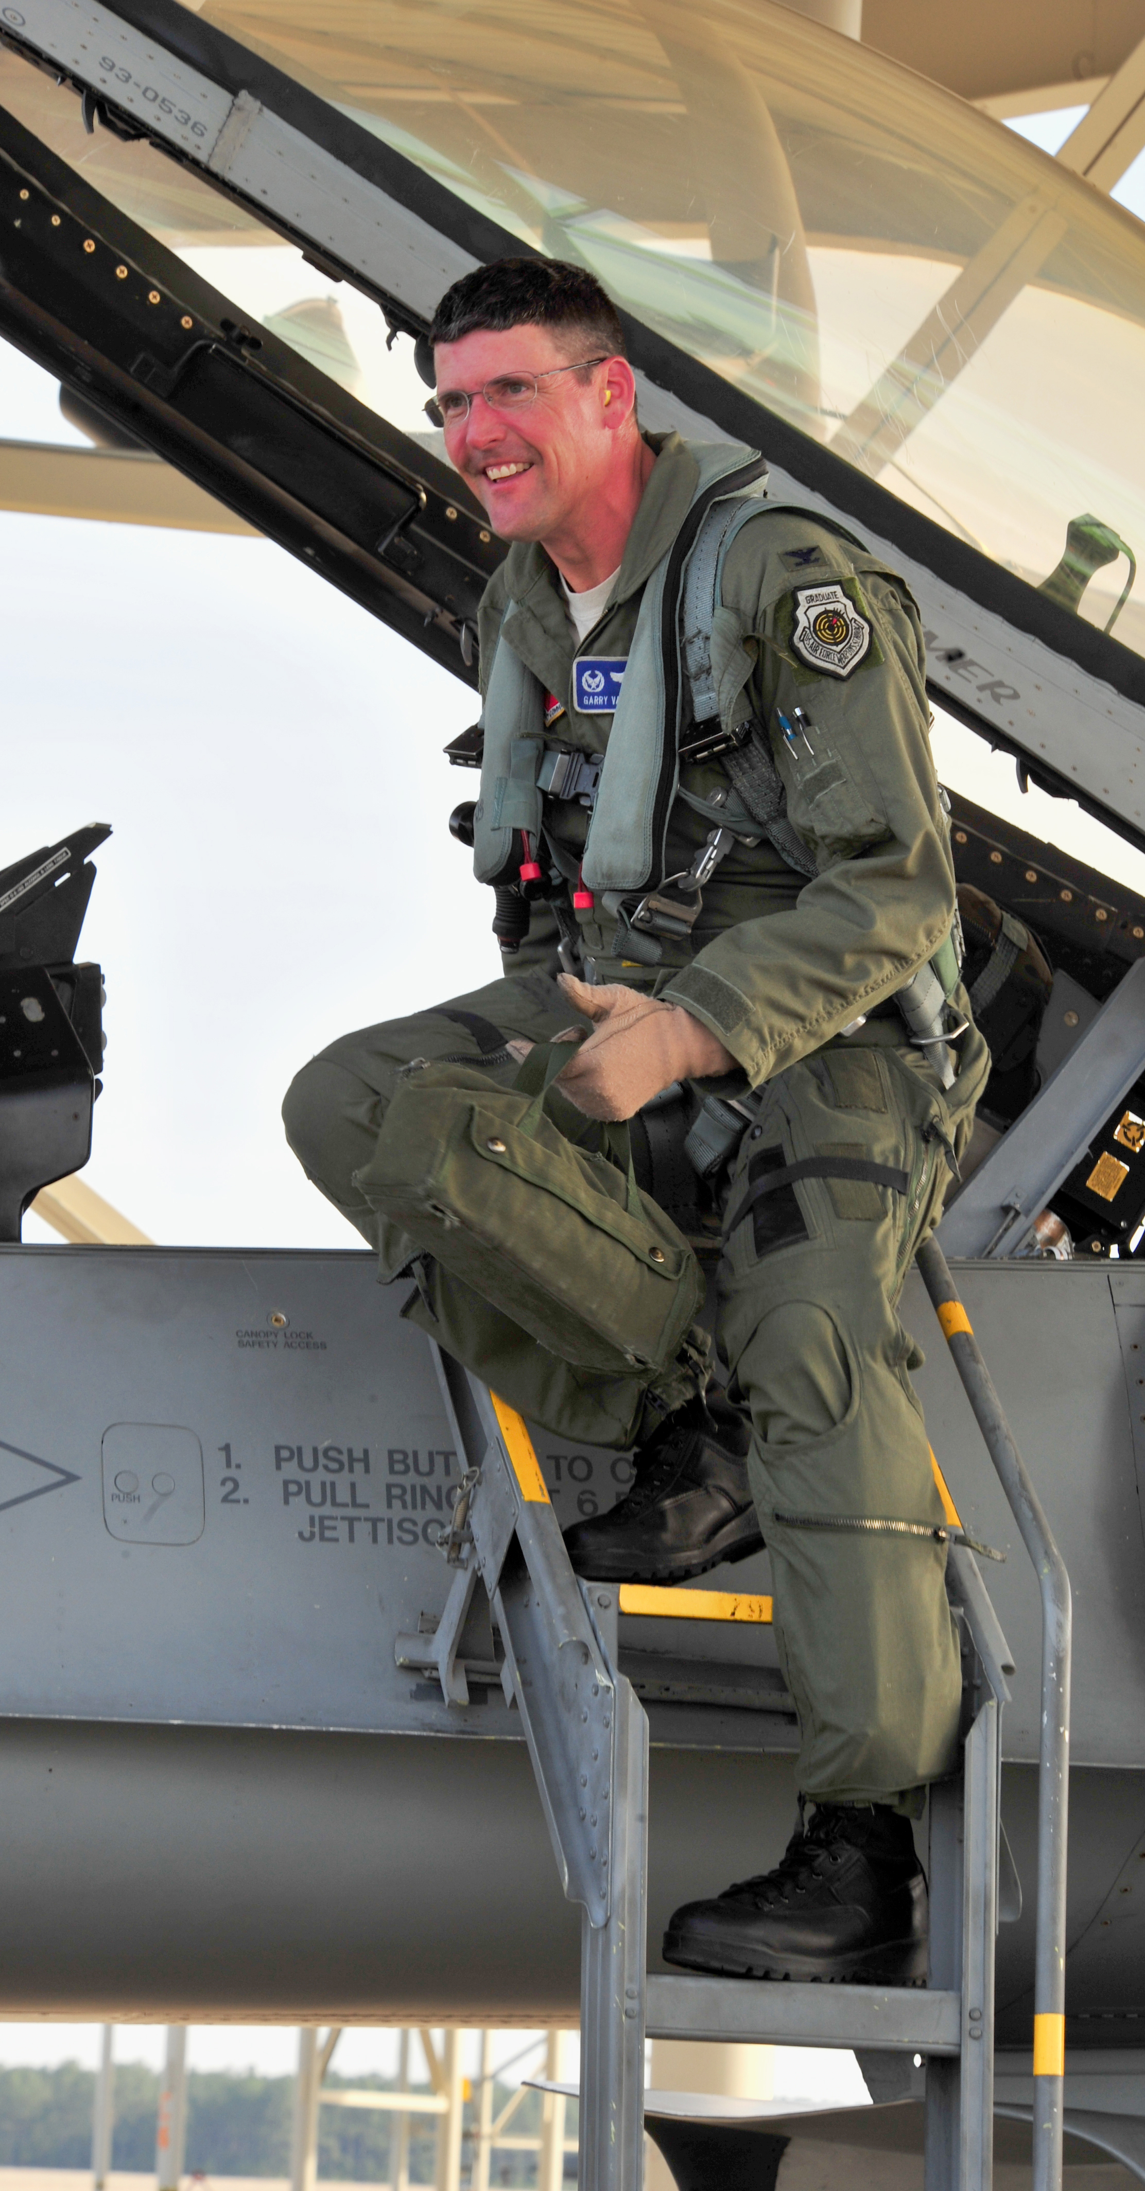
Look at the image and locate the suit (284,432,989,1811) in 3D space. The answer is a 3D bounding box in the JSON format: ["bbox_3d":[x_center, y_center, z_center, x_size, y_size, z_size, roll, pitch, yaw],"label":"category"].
[{"bbox_3d":[0.050,0.014,7.100,0.620,1.190,0.650,-6,-10,41],"label":"suit"}]

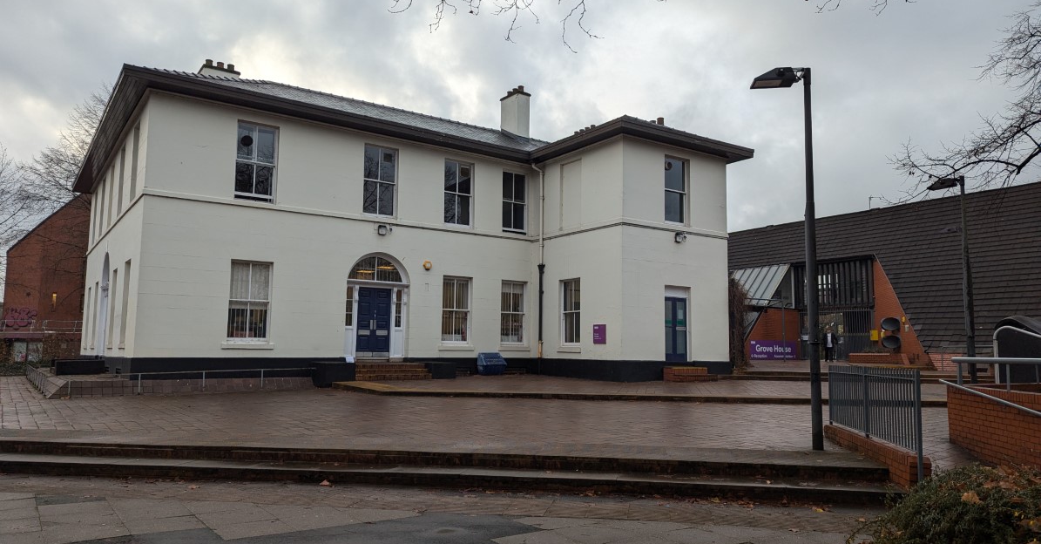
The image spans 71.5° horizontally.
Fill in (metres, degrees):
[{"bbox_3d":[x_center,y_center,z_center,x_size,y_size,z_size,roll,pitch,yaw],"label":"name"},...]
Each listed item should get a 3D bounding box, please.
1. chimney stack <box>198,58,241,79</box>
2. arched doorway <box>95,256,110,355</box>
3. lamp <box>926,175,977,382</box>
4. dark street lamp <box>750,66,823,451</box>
[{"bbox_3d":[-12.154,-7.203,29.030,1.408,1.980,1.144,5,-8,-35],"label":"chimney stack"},{"bbox_3d":[-14.823,1.136,26.109,0.396,3.718,2.596,5,-8,-35],"label":"arched doorway"},{"bbox_3d":[10.669,0.380,17.910,0.360,5.469,0.913,5,-8,-35],"label":"lamp"},{"bbox_3d":[3.777,-0.270,10.319,0.913,5.469,0.360,0,-6,7],"label":"dark street lamp"}]

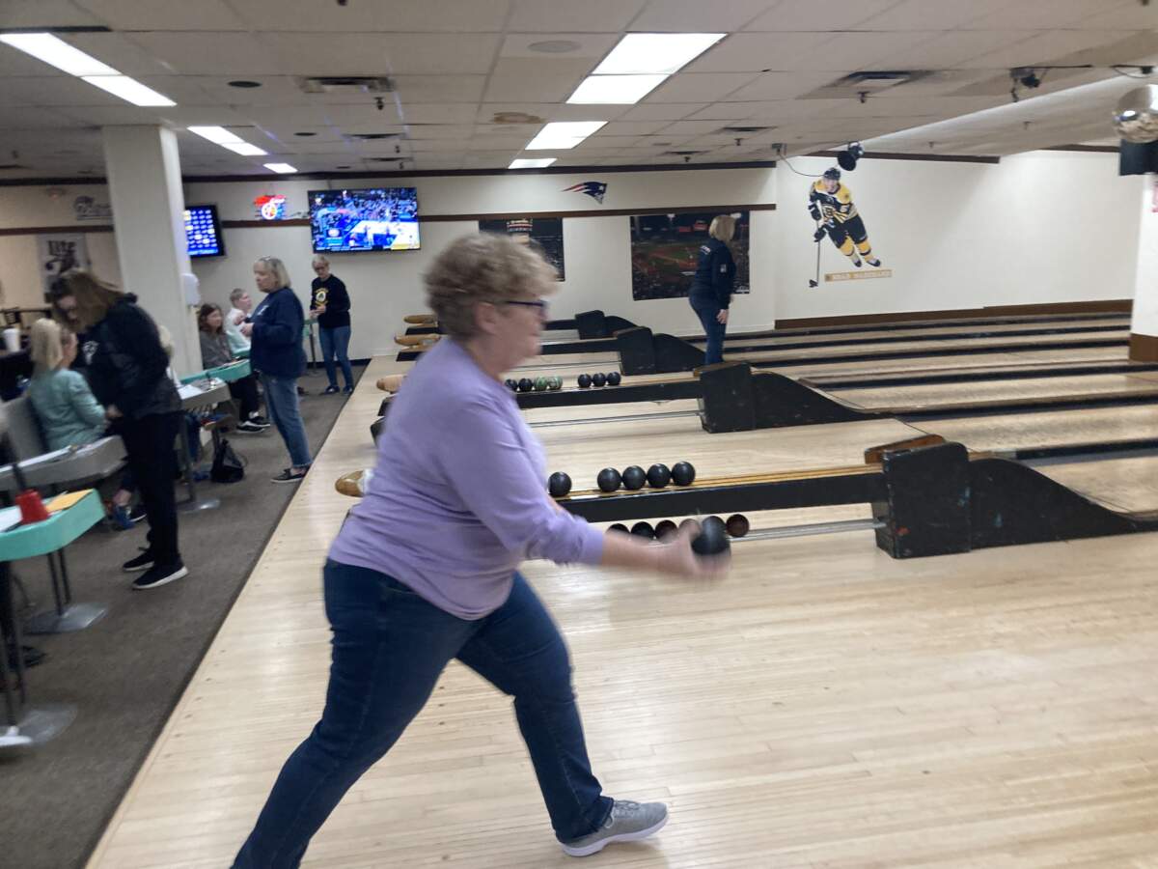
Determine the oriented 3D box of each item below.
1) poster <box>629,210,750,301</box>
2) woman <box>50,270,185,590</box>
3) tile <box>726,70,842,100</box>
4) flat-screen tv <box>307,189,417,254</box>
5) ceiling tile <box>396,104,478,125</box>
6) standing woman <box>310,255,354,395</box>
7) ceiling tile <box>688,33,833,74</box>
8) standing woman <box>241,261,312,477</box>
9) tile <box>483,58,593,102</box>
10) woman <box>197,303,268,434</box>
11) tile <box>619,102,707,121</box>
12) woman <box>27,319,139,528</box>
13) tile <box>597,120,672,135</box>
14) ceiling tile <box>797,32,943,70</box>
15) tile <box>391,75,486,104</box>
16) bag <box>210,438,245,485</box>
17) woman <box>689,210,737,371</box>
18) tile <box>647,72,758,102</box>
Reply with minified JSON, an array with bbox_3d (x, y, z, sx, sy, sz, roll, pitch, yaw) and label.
[{"bbox_3d":[1.660,-2.626,13.802,1.770,1.200,0.015,-3,12,-6],"label":"poster"},{"bbox_3d":[-2.203,-0.025,4.477,0.500,1.503,0.620,9,16,44],"label":"woman"},{"bbox_3d":[1.483,-2.613,7.006,0.610,0.025,1.220,-4,12,-8],"label":"tile"},{"bbox_3d":[-2.972,-2.973,13.037,1.480,0.840,0.070,-3,12,-6],"label":"flat-screen tv"},{"bbox_3d":[-1.163,-2.690,7.837,0.610,0.025,1.220,-4,12,-8],"label":"ceiling tile"},{"bbox_3d":[-2.739,-1.208,10.368,0.460,1.528,0.350,3,12,23],"label":"standing woman"},{"bbox_3d":[1.065,-2.343,5.737,0.610,0.025,1.220,-4,12,-8],"label":"ceiling tile"},{"bbox_3d":[-2.191,-0.473,6.824,0.460,1.620,0.480,-7,13,-22],"label":"standing woman"},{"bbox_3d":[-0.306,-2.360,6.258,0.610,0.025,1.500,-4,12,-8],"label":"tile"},{"bbox_3d":[-3.299,-0.615,8.784,0.720,1.180,0.480,-2,12,-2],"label":"woman"},{"bbox_3d":[0.697,-2.808,8.103,0.610,0.025,1.220,-4,12,-8],"label":"tile"},{"bbox_3d":[-2.827,-0.039,5.326,0.720,1.238,0.460,-12,15,-42],"label":"woman"},{"bbox_3d":[0.513,-3.040,9.285,0.610,0.025,1.220,-4,12,-8],"label":"tile"},{"bbox_3d":[1.667,-2.381,5.824,0.610,0.025,1.220,-4,12,-8],"label":"ceiling tile"},{"bbox_3d":[-0.953,-2.382,6.470,0.610,0.025,1.220,-4,12,-8],"label":"tile"},{"bbox_3d":[-2.601,0.175,6.965,0.240,0.320,0.220,-5,12,-14],"label":"bag"},{"bbox_3d":[1.319,-1.259,9.236,0.370,1.745,0.460,-11,15,-39],"label":"woman"},{"bbox_3d":[0.881,-2.575,6.920,0.610,0.025,1.220,-4,12,-8],"label":"tile"}]

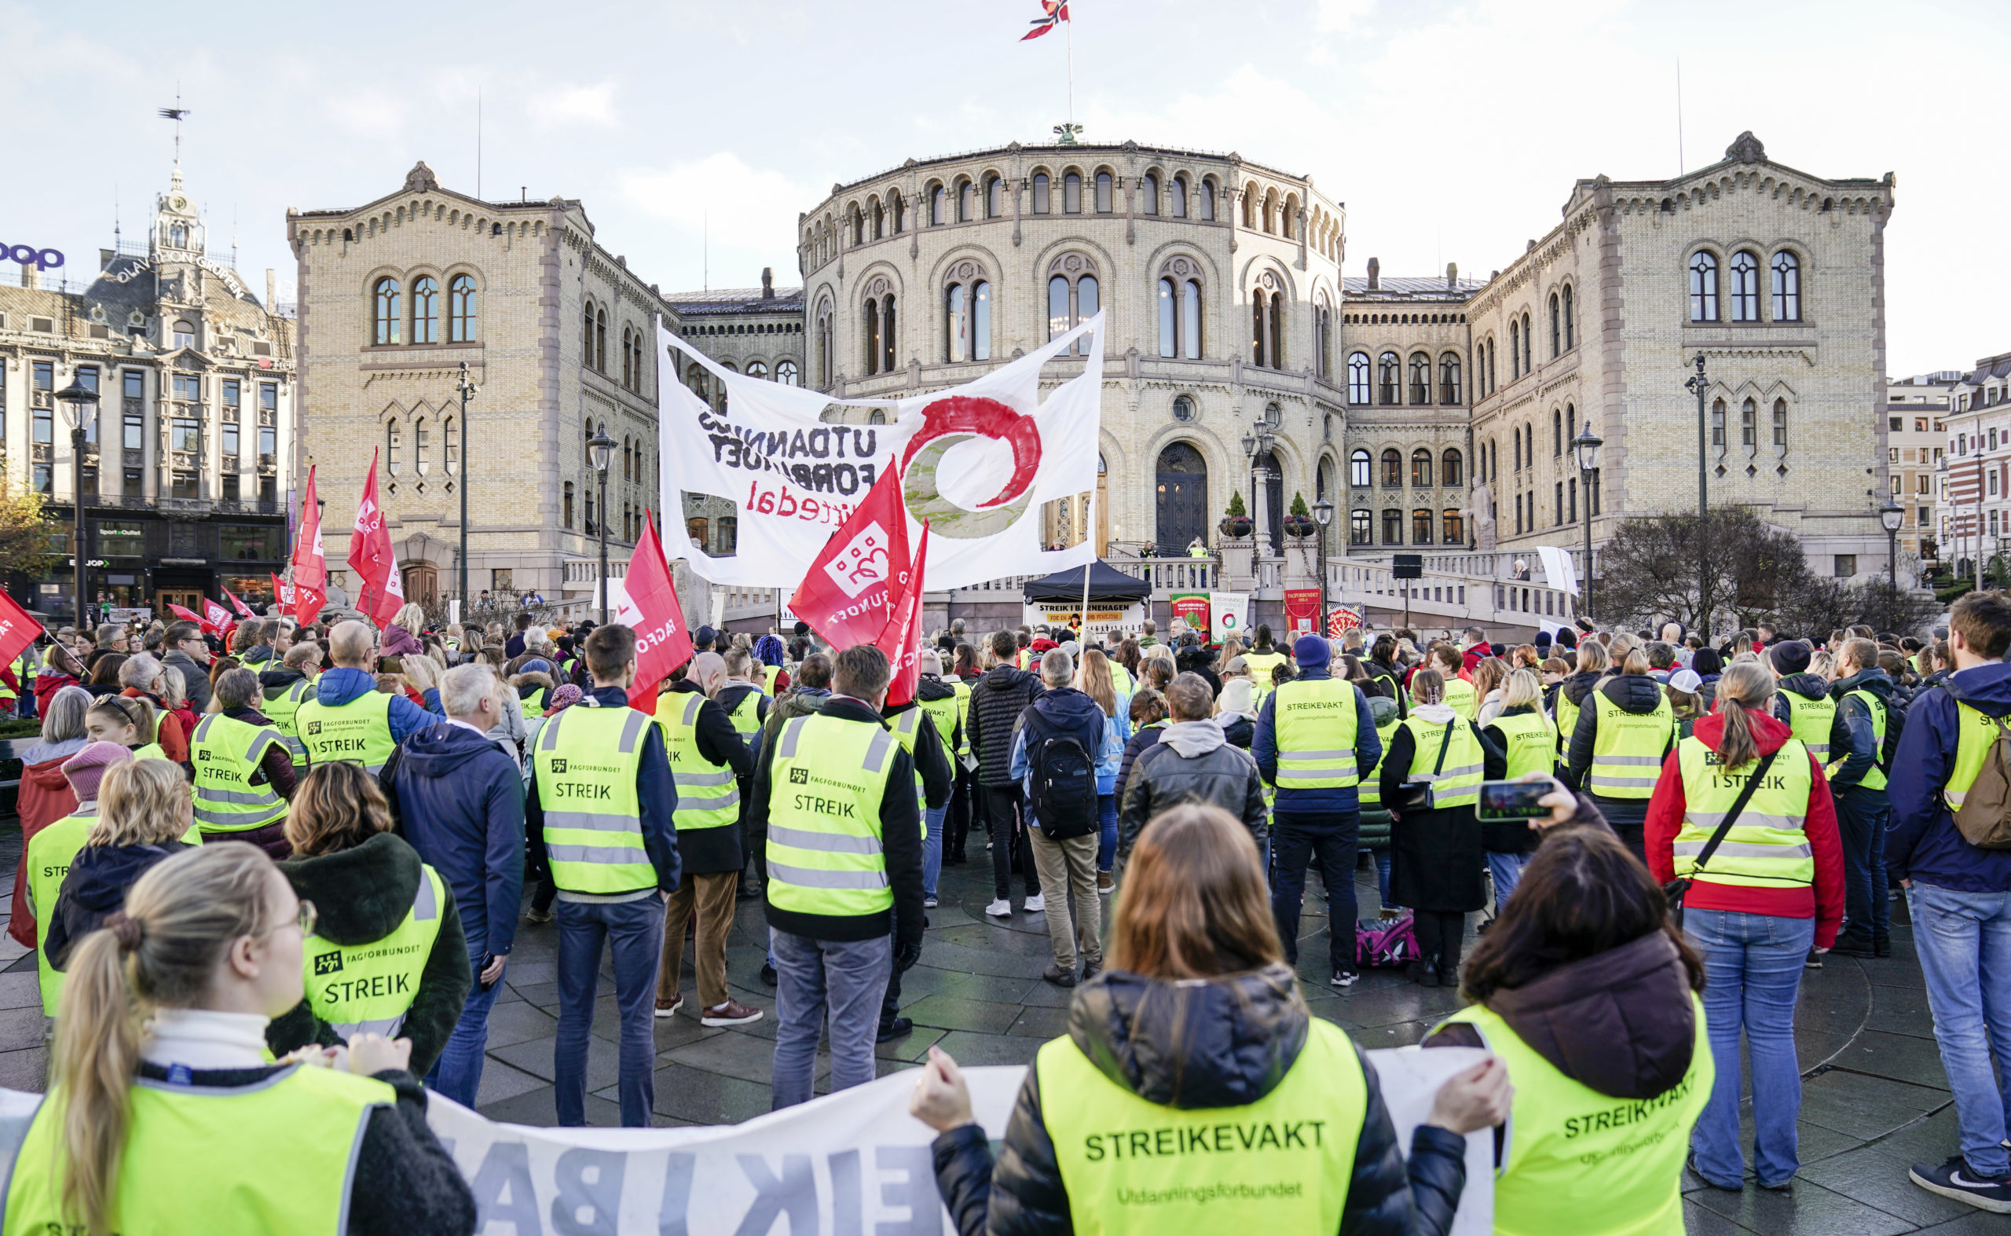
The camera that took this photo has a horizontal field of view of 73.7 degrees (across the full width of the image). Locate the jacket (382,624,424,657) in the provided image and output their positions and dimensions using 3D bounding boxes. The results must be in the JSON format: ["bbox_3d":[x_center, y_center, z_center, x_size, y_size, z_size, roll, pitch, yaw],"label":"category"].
[{"bbox_3d":[-3.865,0.287,8.600,0.420,0.550,0.320,-1,-1,35],"label":"jacket"}]

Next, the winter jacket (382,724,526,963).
[{"bbox_3d":[-1.802,0.726,4.350,0.480,0.780,0.310,0,-1,8],"label":"winter jacket"}]

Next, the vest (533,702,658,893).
[{"bbox_3d":[-1.401,0.623,4.593,0.480,0.660,0.280,-1,-1,20],"label":"vest"}]

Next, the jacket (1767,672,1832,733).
[{"bbox_3d":[4.452,0.663,7.500,0.530,0.720,0.350,0,-1,-15],"label":"jacket"}]

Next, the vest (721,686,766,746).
[{"bbox_3d":[-1.871,0.792,9.200,0.460,0.650,0.310,-1,-1,12],"label":"vest"}]

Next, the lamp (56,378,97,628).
[{"bbox_3d":[-11.972,-0.571,17.241,0.600,5.200,0.600,-1,-1,0],"label":"lamp"}]

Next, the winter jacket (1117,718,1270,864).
[{"bbox_3d":[0.700,0.706,5.000,0.540,0.660,0.310,0,-1,5],"label":"winter jacket"}]

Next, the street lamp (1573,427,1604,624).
[{"bbox_3d":[10.870,-0.834,25.000,0.580,5.700,0.580,0,-1,0],"label":"street lamp"}]

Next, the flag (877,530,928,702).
[{"bbox_3d":[-0.422,-0.010,5.500,0.270,0.770,0.250,-1,-1,0],"label":"flag"}]

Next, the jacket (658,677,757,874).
[{"bbox_3d":[-1.462,0.747,6.350,0.500,0.920,0.400,-1,-1,30],"label":"jacket"}]

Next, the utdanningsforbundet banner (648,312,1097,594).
[{"bbox_3d":[-0.830,-1.077,8.800,2.920,1.820,0.300,-1,-1,4],"label":"utdanningsforbundet banner"}]

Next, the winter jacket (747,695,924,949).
[{"bbox_3d":[-0.551,0.652,4.330,0.570,0.790,0.340,-1,-1,20],"label":"winter jacket"}]

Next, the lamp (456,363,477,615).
[{"bbox_3d":[-14.110,-2.234,35.000,0.500,8.700,0.500,0,-1,0],"label":"lamp"}]

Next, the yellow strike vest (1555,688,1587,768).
[{"bbox_3d":[3.875,0.724,8.900,0.440,0.580,0.290,0,-1,-6],"label":"yellow strike vest"}]

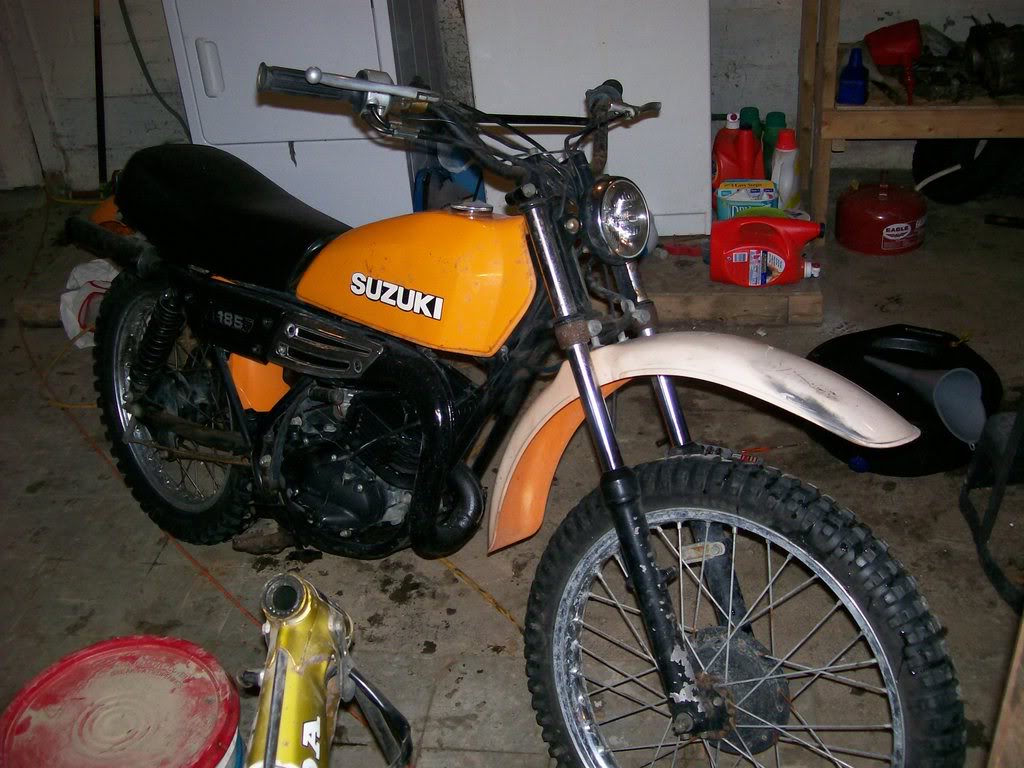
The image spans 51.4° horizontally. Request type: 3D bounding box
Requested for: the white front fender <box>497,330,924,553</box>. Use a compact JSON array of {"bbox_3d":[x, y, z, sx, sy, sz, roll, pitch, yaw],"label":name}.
[{"bbox_3d":[0.246,0.138,1.534,0.590,0.430,0.140,21,19,33],"label":"white front fender"}]

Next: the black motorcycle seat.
[{"bbox_3d":[-0.550,-0.329,2.129,0.640,0.190,0.245,22,22,36],"label":"black motorcycle seat"}]

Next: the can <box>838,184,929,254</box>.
[{"bbox_3d":[1.239,-0.552,3.570,0.295,0.205,0.295,-4,27,2],"label":"can"}]

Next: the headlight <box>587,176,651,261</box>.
[{"bbox_3d":[0.137,-0.234,1.561,0.090,0.125,0.125,3,9,37],"label":"headlight"}]

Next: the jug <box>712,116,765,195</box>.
[{"bbox_3d":[0.808,-0.802,3.800,0.135,0.325,0.190,-10,28,-9],"label":"jug"}]

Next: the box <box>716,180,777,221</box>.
[{"bbox_3d":[0.776,-0.572,3.510,0.190,0.200,0.075,1,28,12],"label":"box"}]

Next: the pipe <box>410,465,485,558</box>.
[{"bbox_3d":[-0.115,0.213,1.733,0.120,0.135,0.095,22,22,36],"label":"pipe"}]

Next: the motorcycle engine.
[{"bbox_3d":[-0.264,0.144,1.941,0.330,0.300,0.250,22,22,36],"label":"motorcycle engine"}]

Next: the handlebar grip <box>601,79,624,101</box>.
[{"bbox_3d":[0.178,-0.544,1.960,0.036,0.036,0.120,6,14,22],"label":"handlebar grip"}]

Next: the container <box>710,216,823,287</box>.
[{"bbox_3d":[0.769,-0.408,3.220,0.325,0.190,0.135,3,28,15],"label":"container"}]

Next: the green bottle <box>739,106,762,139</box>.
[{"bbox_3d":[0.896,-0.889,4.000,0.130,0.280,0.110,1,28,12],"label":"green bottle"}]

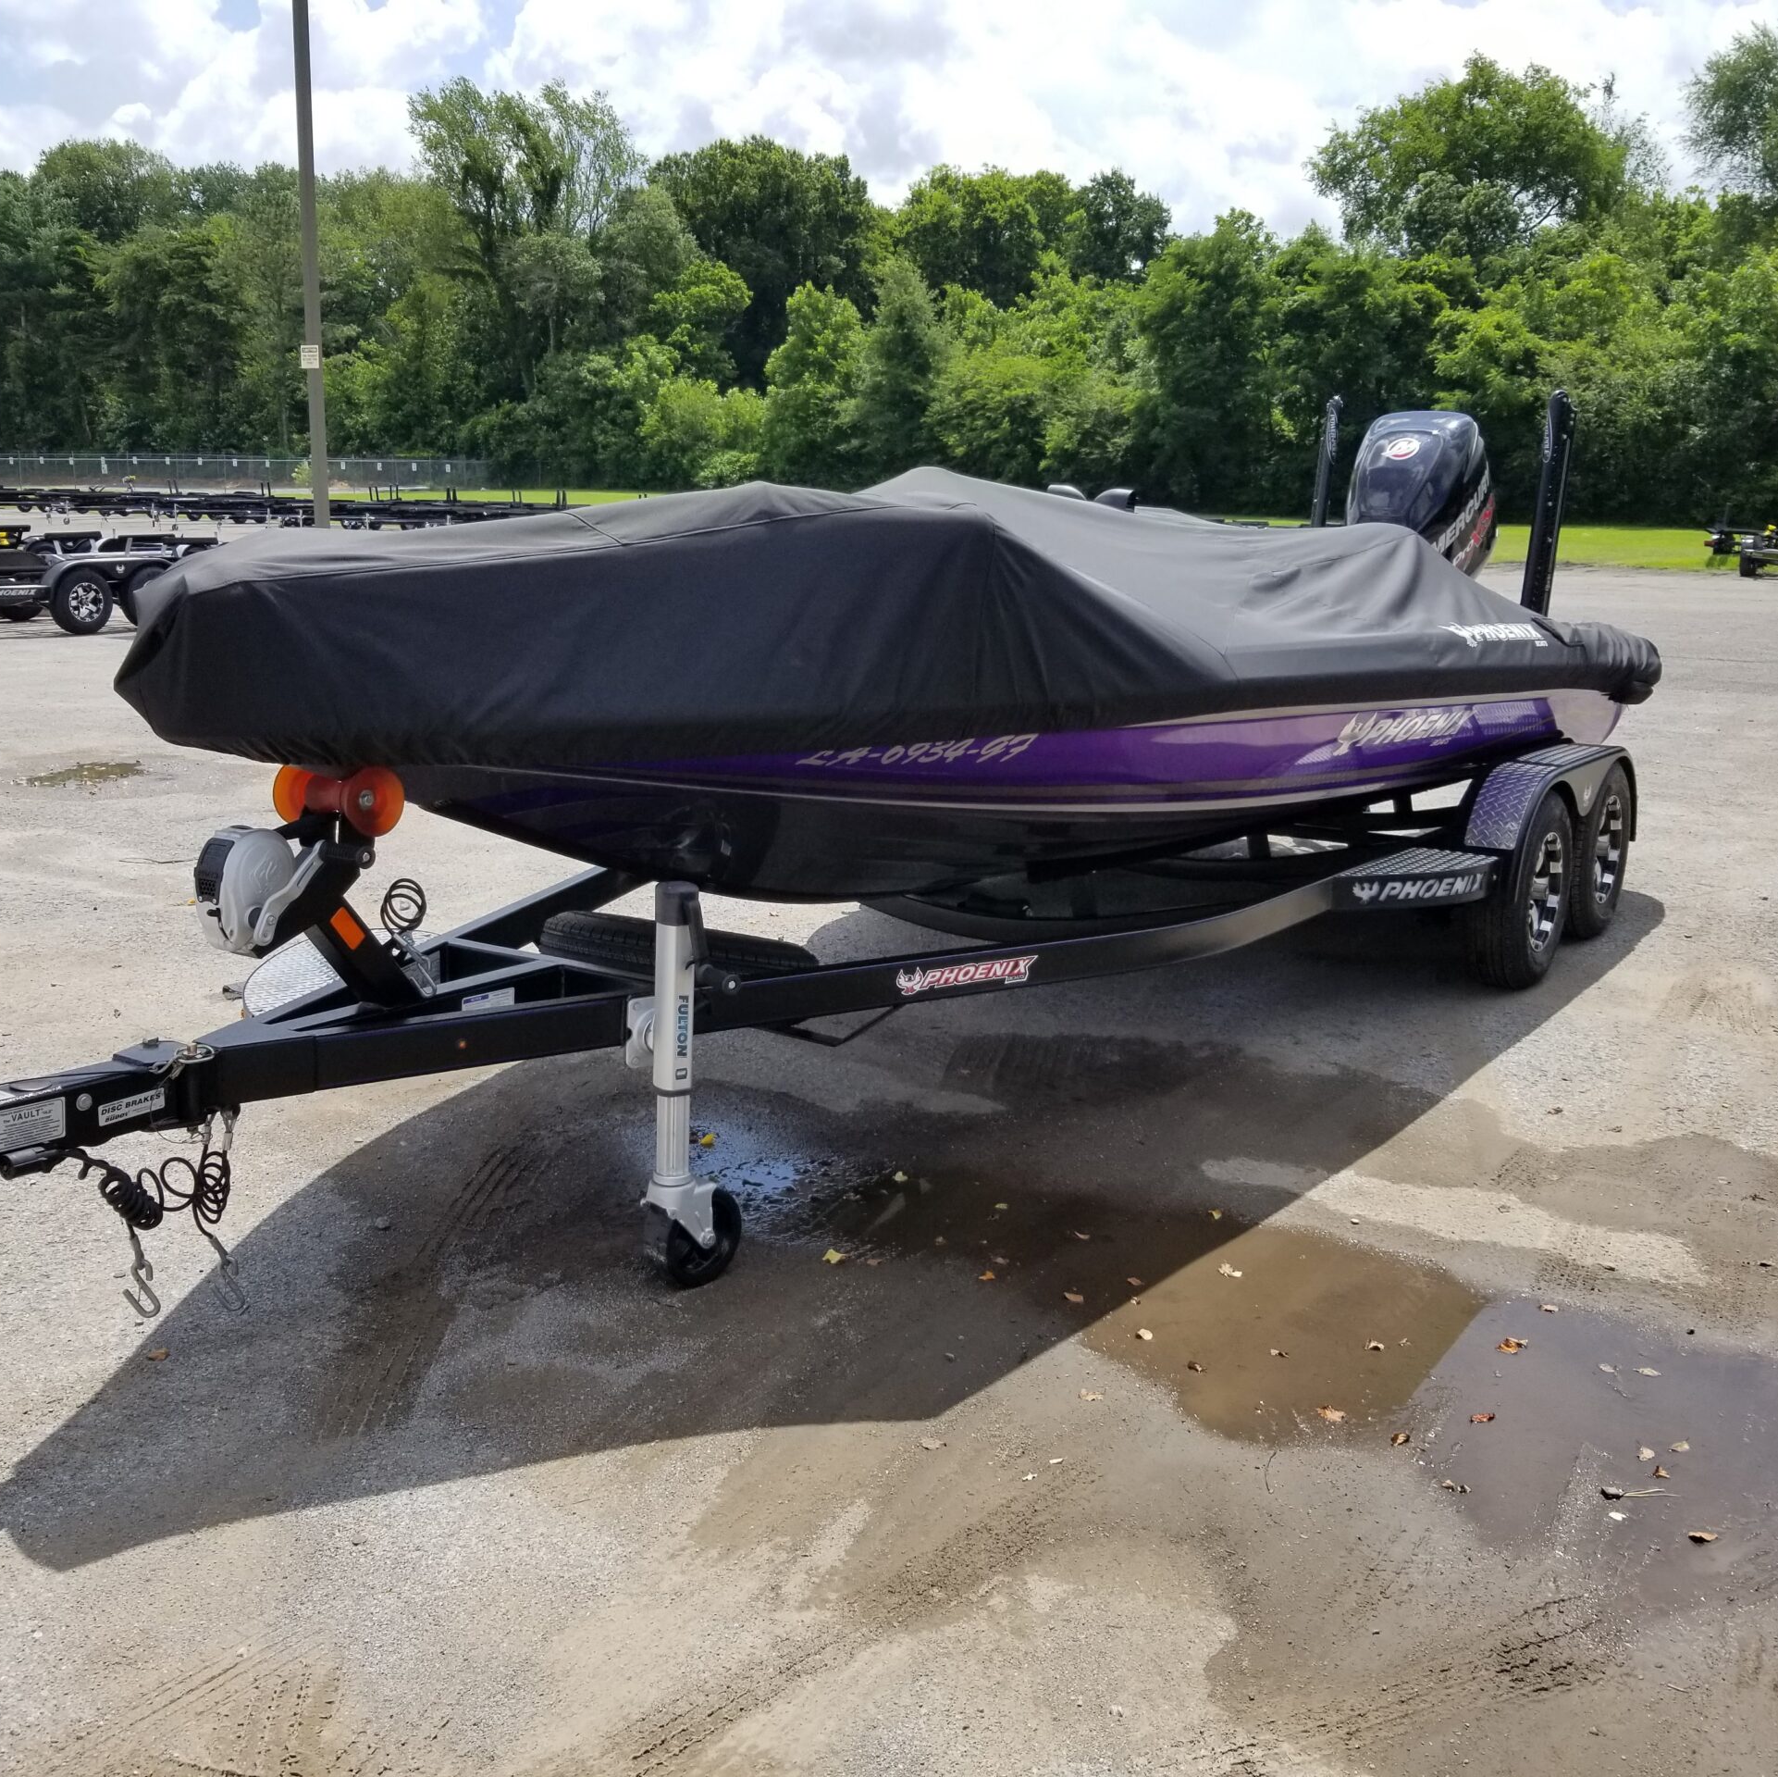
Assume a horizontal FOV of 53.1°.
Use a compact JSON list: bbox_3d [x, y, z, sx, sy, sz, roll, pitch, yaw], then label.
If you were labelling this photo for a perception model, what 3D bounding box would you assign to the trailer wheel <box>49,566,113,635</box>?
[{"bbox_3d":[-8.379,-2.971,18.418,0.230,0.700,0.700,10,15,33],"label":"trailer wheel"}]

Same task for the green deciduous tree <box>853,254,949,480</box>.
[{"bbox_3d":[0.436,-22.308,78.118,4.219,10.330,4.008,1,13,0],"label":"green deciduous tree"}]

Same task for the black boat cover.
[{"bbox_3d":[0.561,-0.853,5.477,2.420,0.830,6.400,10,15,33],"label":"black boat cover"}]

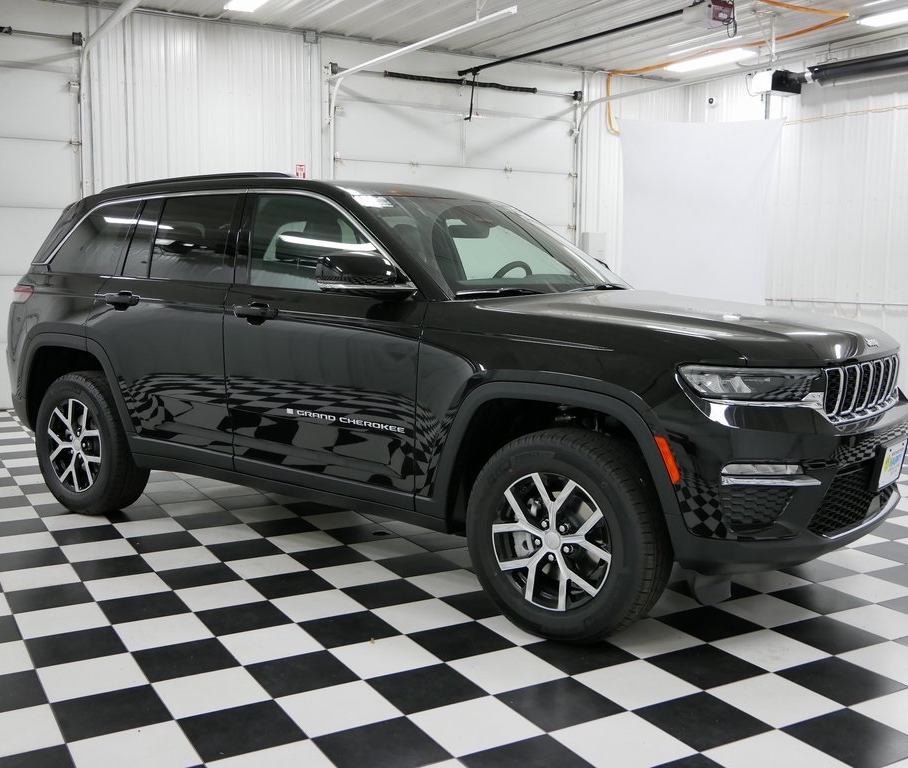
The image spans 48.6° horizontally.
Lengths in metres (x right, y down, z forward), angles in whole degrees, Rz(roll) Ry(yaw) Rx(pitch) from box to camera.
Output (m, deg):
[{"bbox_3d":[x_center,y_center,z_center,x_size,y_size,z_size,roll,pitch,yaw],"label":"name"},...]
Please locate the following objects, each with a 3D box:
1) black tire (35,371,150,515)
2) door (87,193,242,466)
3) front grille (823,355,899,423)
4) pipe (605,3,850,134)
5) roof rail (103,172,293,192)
[{"bbox_3d":[-1.945,0.319,5.432,0.765,0.765,0.265,6,8,37],"label":"black tire"},{"bbox_3d":[-1.364,-0.286,4.918,1.120,1.290,0.270,6,8,37],"label":"door"},{"bbox_3d":[1.553,0.006,3.757,0.100,0.200,0.960,6,8,37],"label":"front grille"},{"bbox_3d":[2.401,-3.260,10.651,1.400,0.710,3.450,-3,8,-30],"label":"pipe"},{"bbox_3d":[-1.324,-1.014,5.069,1.530,0.070,0.050,6,8,37],"label":"roof rail"}]

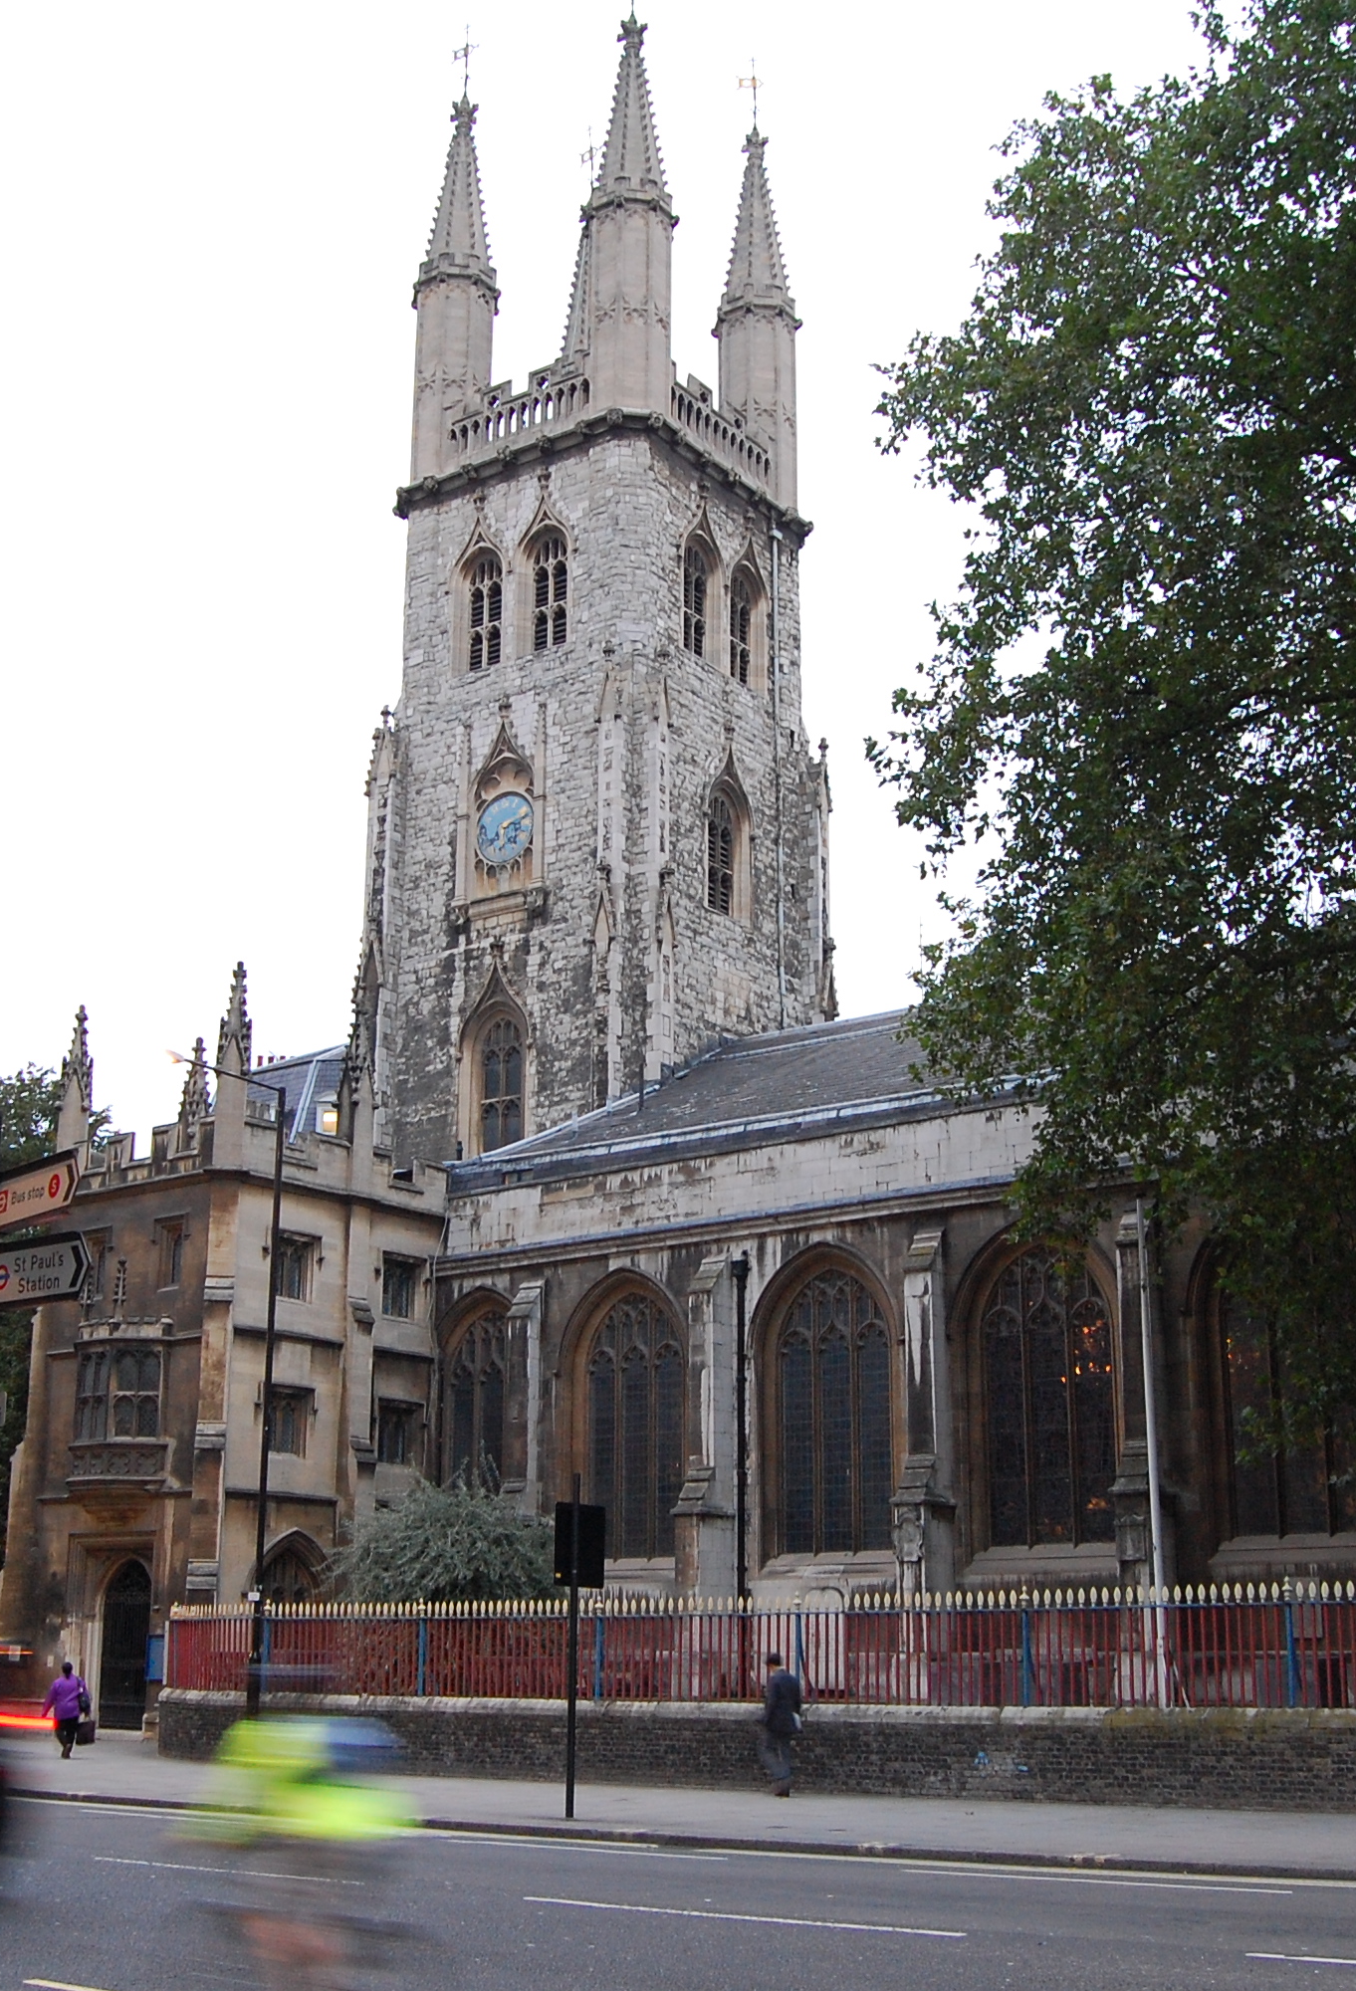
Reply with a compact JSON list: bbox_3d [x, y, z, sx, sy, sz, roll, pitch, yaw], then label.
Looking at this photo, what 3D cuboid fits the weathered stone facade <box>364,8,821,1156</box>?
[{"bbox_3d":[-2.147,-4.993,63.579,9.500,48.398,9.500,-11,-19,33],"label":"weathered stone facade"}]

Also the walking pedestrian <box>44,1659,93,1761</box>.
[{"bbox_3d":[-10.275,12.049,37.831,0.620,1.580,0.420,12,-20,-36],"label":"walking pedestrian"}]

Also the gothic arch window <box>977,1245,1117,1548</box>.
[{"bbox_3d":[6.717,7.277,40.851,2.650,5.450,0.350,-11,-19,33],"label":"gothic arch window"}]

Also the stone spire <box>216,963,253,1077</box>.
[{"bbox_3d":[-8.880,0.509,44.910,0.600,2.400,0.600,-11,-19,33],"label":"stone spire"}]

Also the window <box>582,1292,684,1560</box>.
[{"bbox_3d":[-0.912,8.891,46.500,2.600,5.400,0.350,-12,-20,36],"label":"window"}]

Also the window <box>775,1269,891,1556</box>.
[{"bbox_3d":[2.970,8.049,43.651,2.600,5.400,0.350,-12,-20,36],"label":"window"}]

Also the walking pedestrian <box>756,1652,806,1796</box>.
[{"bbox_3d":[1.304,9.244,28.419,0.500,1.720,0.480,-12,-20,36],"label":"walking pedestrian"}]

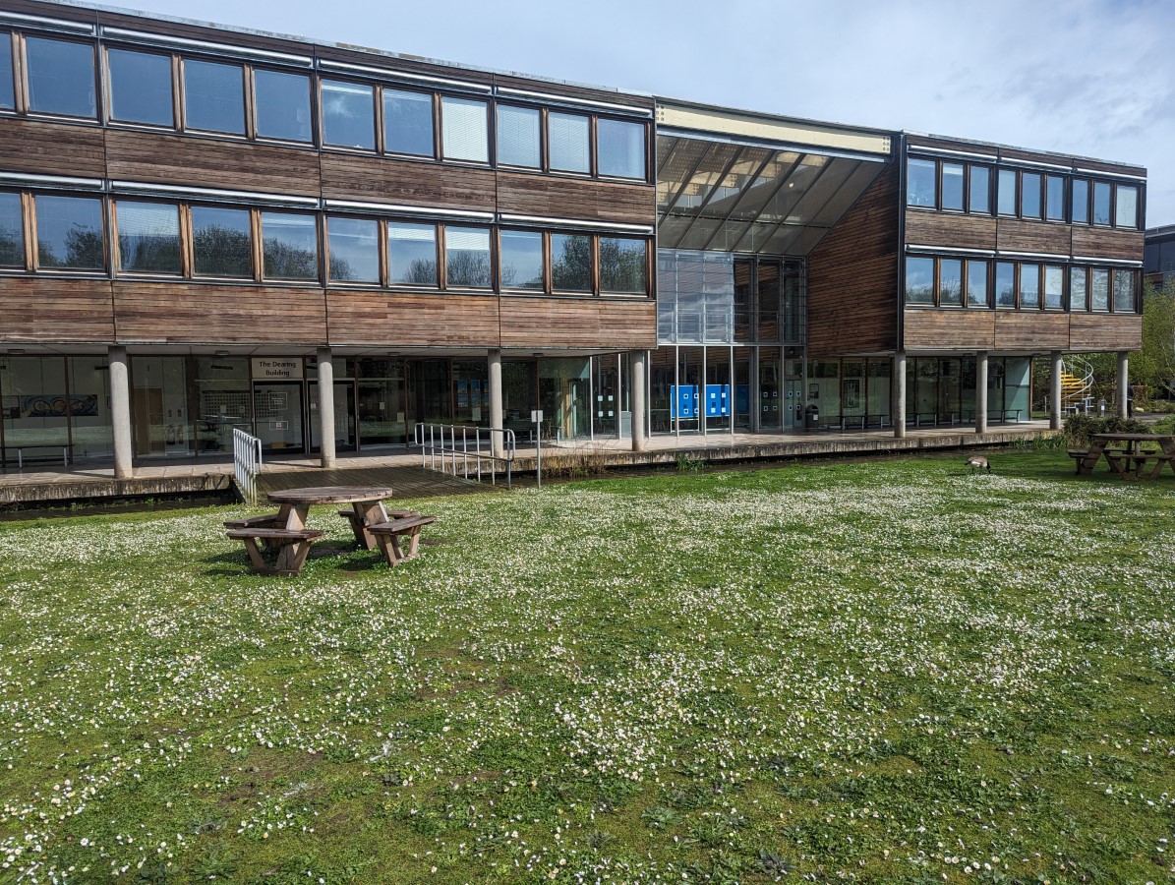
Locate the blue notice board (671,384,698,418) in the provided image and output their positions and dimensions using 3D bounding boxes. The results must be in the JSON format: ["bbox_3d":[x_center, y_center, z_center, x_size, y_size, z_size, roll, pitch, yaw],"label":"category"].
[{"bbox_3d":[3.901,-1.630,32.600,1.240,1.280,0.060,-3,4,-25],"label":"blue notice board"}]

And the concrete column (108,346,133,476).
[{"bbox_3d":[-10.802,-0.696,18.889,0.360,3.014,0.360,-3,4,-25],"label":"concrete column"}]

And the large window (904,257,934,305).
[{"bbox_3d":[11.381,-5.539,27.948,1.300,1.540,0.100,-3,4,-23],"label":"large window"}]

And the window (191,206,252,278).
[{"bbox_3d":[-7.930,-4.340,17.665,1.104,1.485,0.120,-3,4,-26],"label":"window"}]

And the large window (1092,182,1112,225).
[{"bbox_3d":[19.068,-8.833,30.225,1.000,1.470,0.100,-3,4,-24],"label":"large window"}]

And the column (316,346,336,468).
[{"bbox_3d":[-6.276,-0.851,19.614,0.340,2.830,0.340,-3,4,-24],"label":"column"}]

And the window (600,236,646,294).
[{"bbox_3d":[1.029,-5.051,23.291,1.485,1.540,0.100,-3,4,-25],"label":"window"}]

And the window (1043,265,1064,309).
[{"bbox_3d":[16.830,-5.576,29.433,1.000,1.470,0.100,-3,4,-24],"label":"window"}]

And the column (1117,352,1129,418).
[{"bbox_3d":[20.426,-2.048,31.141,0.317,2.833,0.317,-3,4,-24],"label":"column"}]

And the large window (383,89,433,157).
[{"bbox_3d":[-4.482,-7.995,20.479,1.191,1.548,0.150,-3,4,-25],"label":"large window"}]

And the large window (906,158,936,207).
[{"bbox_3d":[10.923,-8.481,26.658,1.200,1.470,0.100,-3,4,-24],"label":"large window"}]

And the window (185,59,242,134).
[{"bbox_3d":[-8.496,-7.855,18.578,1.196,1.525,0.150,-3,4,-25],"label":"window"}]

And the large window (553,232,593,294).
[{"bbox_3d":[-0.419,-4.783,21.749,1.180,1.470,0.100,-3,4,-24],"label":"large window"}]

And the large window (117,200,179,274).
[{"bbox_3d":[-9.472,-4.433,17.643,1.180,1.470,0.100,-3,4,-24],"label":"large window"}]

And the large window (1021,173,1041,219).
[{"bbox_3d":[15.211,-8.441,27.983,0.931,1.452,0.120,-3,4,-24],"label":"large window"}]

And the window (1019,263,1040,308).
[{"bbox_3d":[15.705,-5.528,28.941,1.000,1.470,0.100,-3,4,-24],"label":"window"}]

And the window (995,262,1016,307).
[{"bbox_3d":[15.124,-5.704,29.526,0.980,1.569,0.150,-3,4,-23],"label":"window"}]

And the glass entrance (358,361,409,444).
[{"bbox_3d":[-6.503,-1.275,25.870,1.513,2.768,0.150,-3,4,-25],"label":"glass entrance"}]

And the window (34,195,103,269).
[{"bbox_3d":[-11.086,-4.494,17.516,1.220,1.540,0.100,-3,4,-25],"label":"window"}]

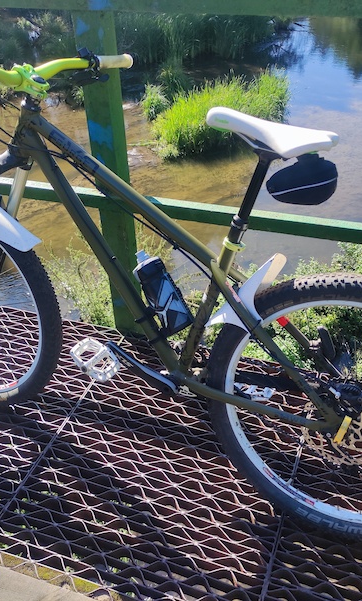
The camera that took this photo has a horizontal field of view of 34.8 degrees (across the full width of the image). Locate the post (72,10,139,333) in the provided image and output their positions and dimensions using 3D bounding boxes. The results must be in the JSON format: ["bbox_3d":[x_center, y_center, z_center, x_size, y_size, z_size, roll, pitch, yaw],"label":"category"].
[{"bbox_3d":[-0.206,-0.328,1.814,0.080,1.065,0.080,10,38,18],"label":"post"}]

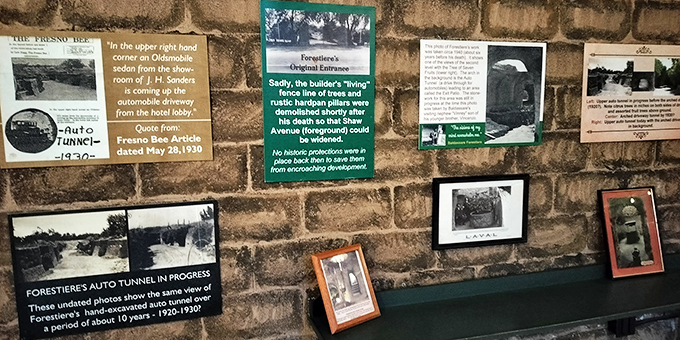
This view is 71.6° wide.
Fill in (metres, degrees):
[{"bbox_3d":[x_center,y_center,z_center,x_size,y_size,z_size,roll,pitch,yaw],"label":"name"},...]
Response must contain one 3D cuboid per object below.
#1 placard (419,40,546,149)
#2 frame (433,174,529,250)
[{"bbox_3d":[0.634,-0.329,2.077,0.637,0.457,0.015,-3,8,-18],"label":"placard"},{"bbox_3d":[0.636,0.186,2.127,0.487,0.319,0.022,-2,8,-18],"label":"frame"}]

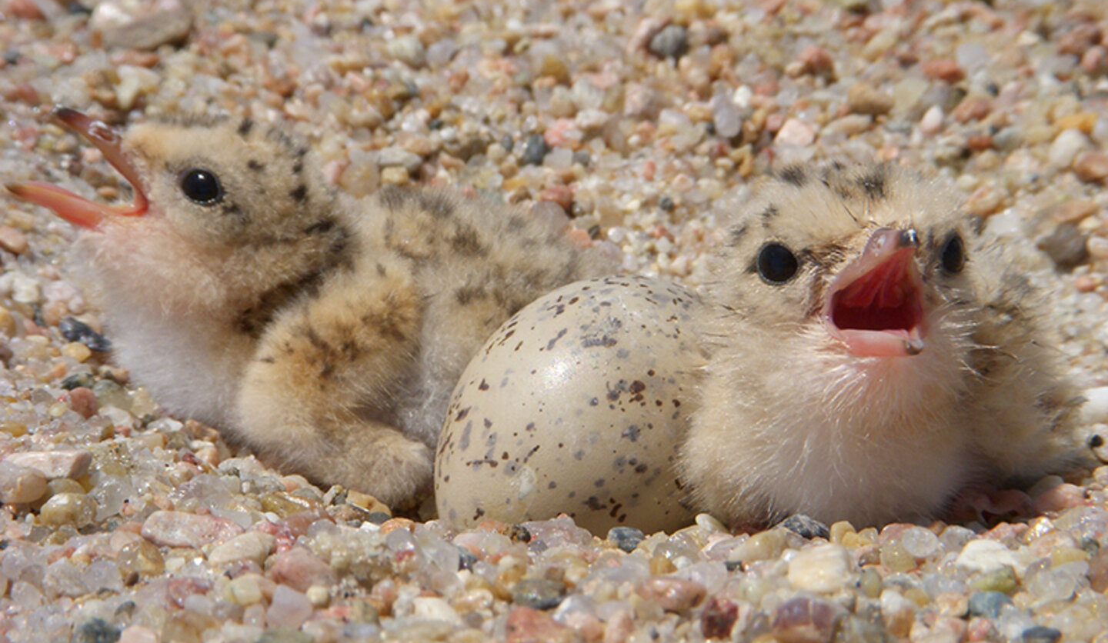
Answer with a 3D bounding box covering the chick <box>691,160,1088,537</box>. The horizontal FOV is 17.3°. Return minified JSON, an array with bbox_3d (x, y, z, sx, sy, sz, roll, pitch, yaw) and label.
[{"bbox_3d":[0.028,-0.002,0.303,0.029,0.028,0.042,3,20,9],"label":"chick"}]

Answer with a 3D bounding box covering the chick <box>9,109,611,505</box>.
[{"bbox_3d":[-0.020,-0.004,0.304,0.050,0.030,0.028,-3,20,-9],"label":"chick"}]

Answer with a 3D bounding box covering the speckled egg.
[{"bbox_3d":[0.003,0.010,0.297,0.024,0.024,0.030,8,42,21],"label":"speckled egg"}]

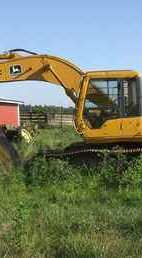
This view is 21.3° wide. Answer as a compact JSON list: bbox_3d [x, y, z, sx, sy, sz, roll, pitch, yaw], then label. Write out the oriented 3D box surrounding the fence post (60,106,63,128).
[{"bbox_3d":[-0.809,-1.007,32.500,0.120,1.900,0.120,0,3,0],"label":"fence post"}]

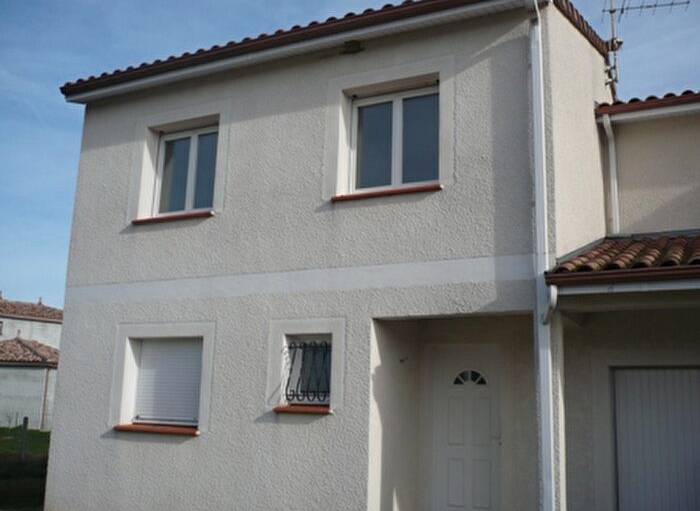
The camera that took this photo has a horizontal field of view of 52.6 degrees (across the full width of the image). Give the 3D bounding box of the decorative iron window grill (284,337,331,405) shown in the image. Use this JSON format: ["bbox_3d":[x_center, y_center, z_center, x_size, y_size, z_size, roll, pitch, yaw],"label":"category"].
[{"bbox_3d":[-0.461,1.267,7.725,0.604,0.667,0.171,-4,-13,26],"label":"decorative iron window grill"}]

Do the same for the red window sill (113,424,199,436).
[{"bbox_3d":[-2.247,2.095,8.479,1.295,0.085,0.292,-4,-13,26],"label":"red window sill"}]

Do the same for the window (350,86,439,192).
[{"bbox_3d":[0.554,-1.311,8.096,1.179,1.164,0.101,-4,-13,26],"label":"window"}]

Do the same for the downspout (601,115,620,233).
[{"bbox_3d":[4.011,-1.242,10.816,0.099,1.718,0.473,-4,-13,26],"label":"downspout"}]

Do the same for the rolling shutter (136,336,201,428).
[{"bbox_3d":[-2.146,1.556,8.790,1.179,1.043,0.101,-4,-13,26],"label":"rolling shutter"}]

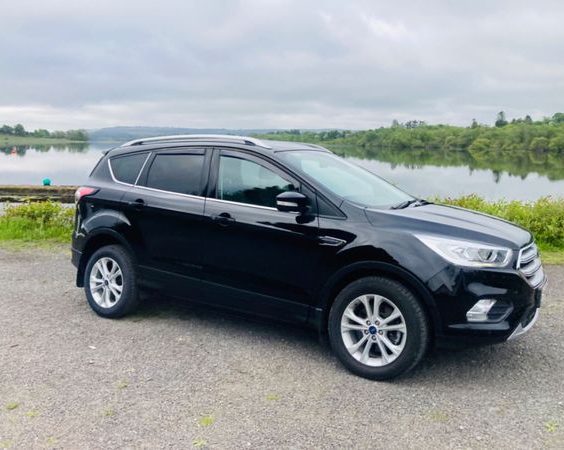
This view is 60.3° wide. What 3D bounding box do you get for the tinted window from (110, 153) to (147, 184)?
[{"bbox_3d":[-1.435,-0.517,4.482,0.450,0.300,0.050,5,-11,36],"label":"tinted window"}]

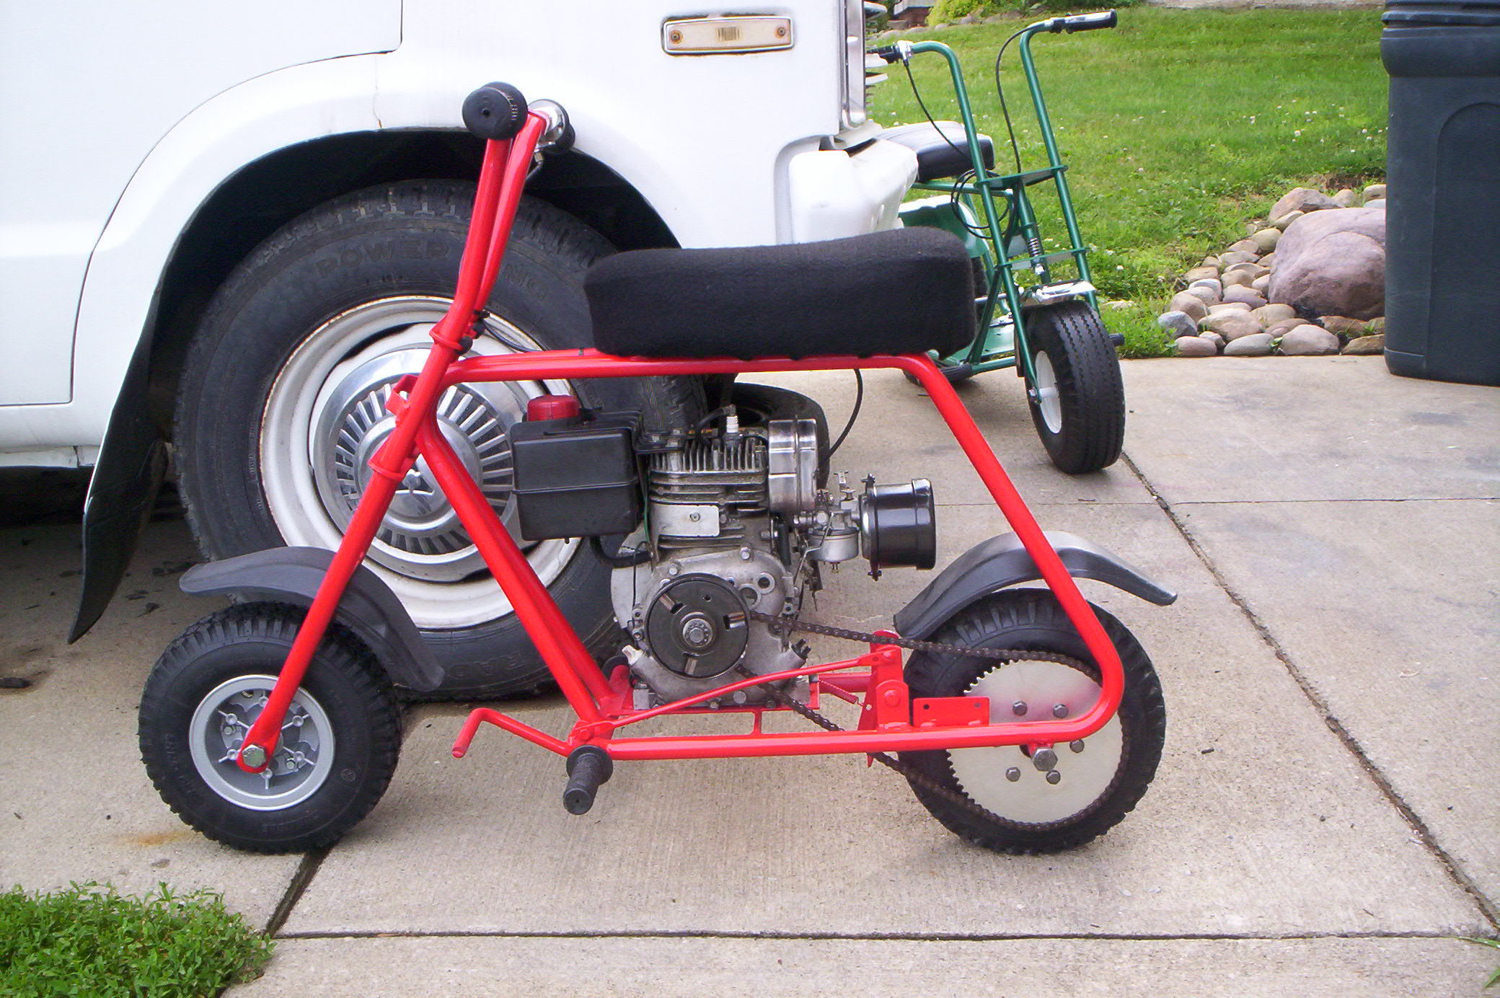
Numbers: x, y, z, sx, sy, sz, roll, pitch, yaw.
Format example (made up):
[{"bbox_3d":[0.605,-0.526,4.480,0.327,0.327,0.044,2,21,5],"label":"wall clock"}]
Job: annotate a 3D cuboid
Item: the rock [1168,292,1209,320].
[{"bbox_3d":[1.344,-0.585,4.880,0.133,0.092,0.120,-1,15,2],"label":"rock"}]

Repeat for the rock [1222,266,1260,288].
[{"bbox_3d":[1.556,-0.700,5.062,0.123,0.080,0.103,-1,15,3],"label":"rock"}]

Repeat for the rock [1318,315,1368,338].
[{"bbox_3d":[1.702,-0.494,4.580,0.155,0.060,0.130,-1,15,2],"label":"rock"}]

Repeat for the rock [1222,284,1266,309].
[{"bbox_3d":[1.513,-0.617,4.893,0.144,0.081,0.121,-1,15,3],"label":"rock"}]

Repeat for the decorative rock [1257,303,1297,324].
[{"bbox_3d":[1.569,-0.544,4.748,0.133,0.074,0.120,-1,15,2],"label":"decorative rock"}]

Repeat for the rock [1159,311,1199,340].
[{"bbox_3d":[1.247,-0.501,4.650,0.123,0.090,0.103,-1,15,3],"label":"rock"}]

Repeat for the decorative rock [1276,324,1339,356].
[{"bbox_3d":[1.534,-0.439,4.368,0.173,0.076,0.130,-1,15,2],"label":"decorative rock"}]

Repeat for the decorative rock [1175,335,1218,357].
[{"bbox_3d":[1.226,-0.421,4.376,0.116,0.050,0.085,-1,15,2],"label":"decorative rock"}]

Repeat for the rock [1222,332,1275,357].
[{"bbox_3d":[1.413,-0.439,4.532,0.143,0.066,0.120,-1,15,3],"label":"rock"}]

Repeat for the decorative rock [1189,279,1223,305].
[{"bbox_3d":[1.403,-0.634,4.924,0.108,0.086,0.091,-1,15,3],"label":"decorative rock"}]

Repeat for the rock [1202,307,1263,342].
[{"bbox_3d":[1.415,-0.508,4.680,0.182,0.109,0.151,-1,15,3],"label":"rock"}]

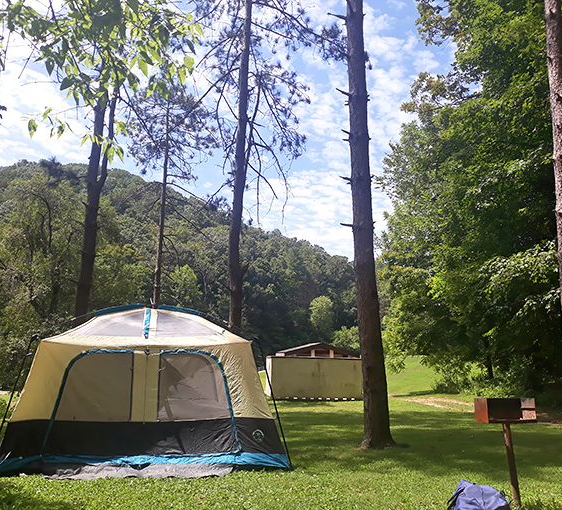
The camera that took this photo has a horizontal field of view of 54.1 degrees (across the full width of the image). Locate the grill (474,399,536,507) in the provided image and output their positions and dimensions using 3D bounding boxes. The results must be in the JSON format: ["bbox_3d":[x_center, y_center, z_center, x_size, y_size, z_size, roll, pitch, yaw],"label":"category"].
[{"bbox_3d":[2.279,1.988,5.565,0.500,1.040,0.380,1,-11,-2],"label":"grill"}]

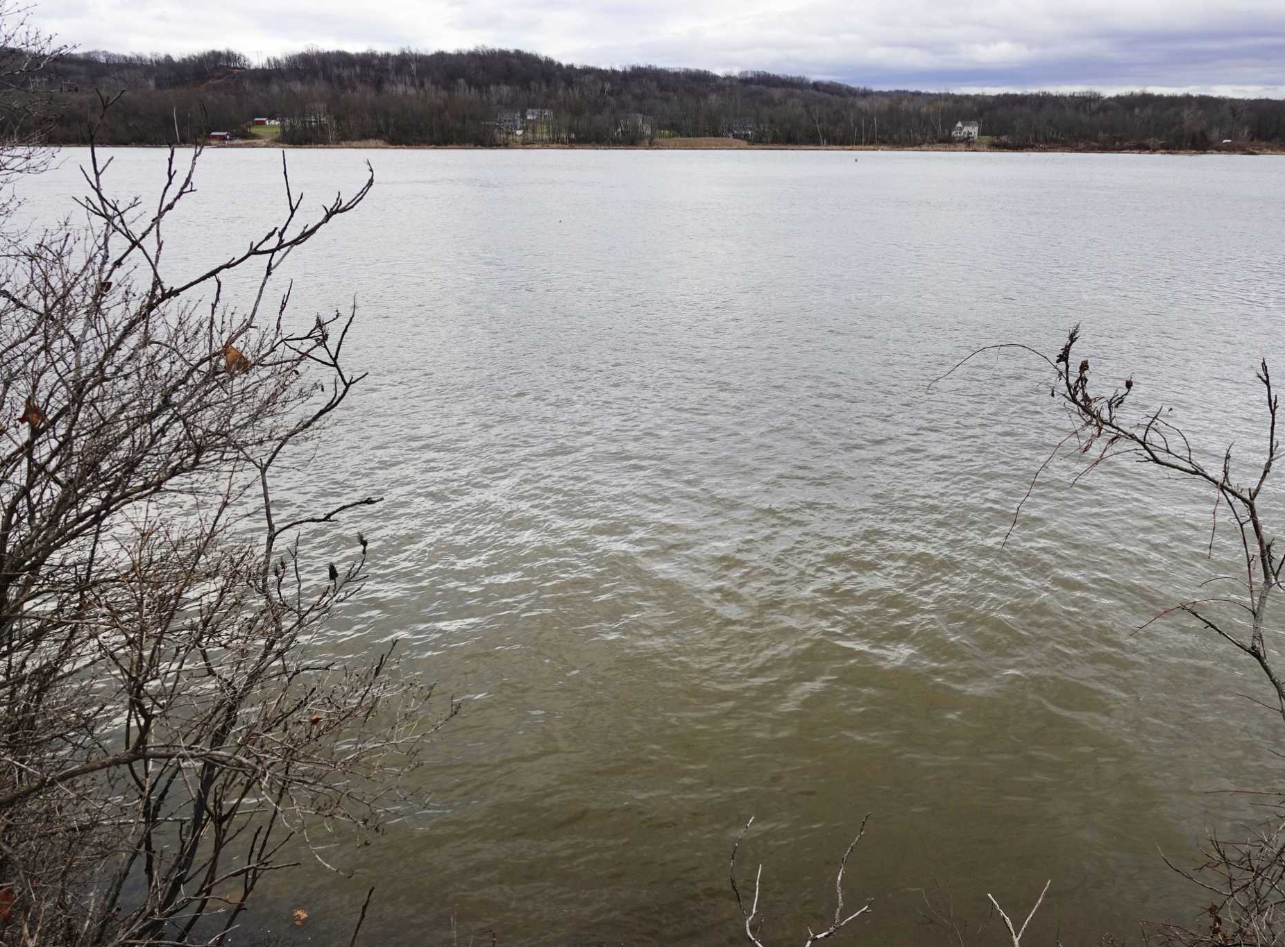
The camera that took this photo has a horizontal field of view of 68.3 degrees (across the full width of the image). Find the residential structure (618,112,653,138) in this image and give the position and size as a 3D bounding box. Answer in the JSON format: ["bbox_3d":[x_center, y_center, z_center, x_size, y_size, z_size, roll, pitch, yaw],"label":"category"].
[{"bbox_3d":[-3.290,-160.340,436.470,16.120,10.850,10.000,0,19,0],"label":"residential structure"}]

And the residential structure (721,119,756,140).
[{"bbox_3d":[43.060,-154.450,425.810,13.700,8.760,10.000,0,19,0],"label":"residential structure"}]

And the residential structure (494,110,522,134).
[{"bbox_3d":[-61.840,-162.250,436.750,11.070,10.350,9.500,0,19,0],"label":"residential structure"}]

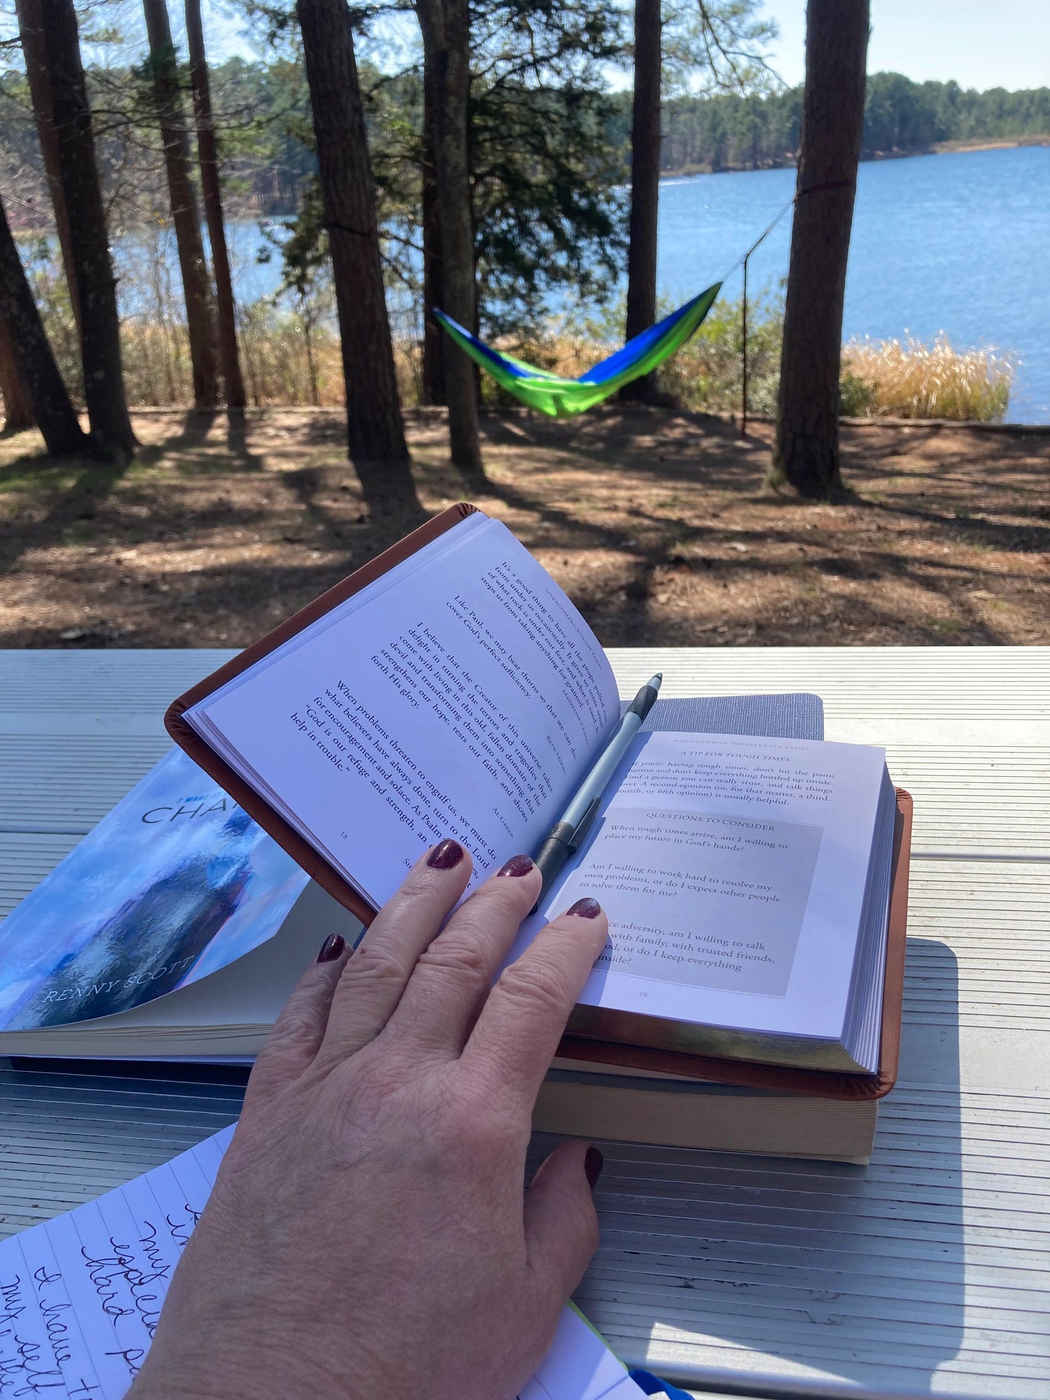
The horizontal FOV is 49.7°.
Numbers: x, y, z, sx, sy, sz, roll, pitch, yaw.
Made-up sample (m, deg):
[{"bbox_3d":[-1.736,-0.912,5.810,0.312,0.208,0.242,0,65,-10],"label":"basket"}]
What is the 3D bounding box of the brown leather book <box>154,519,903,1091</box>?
[{"bbox_3d":[0.024,0.013,0.361,0.196,0.106,0.161,5,27,19],"label":"brown leather book"}]

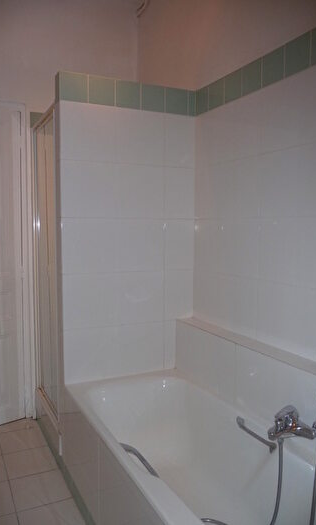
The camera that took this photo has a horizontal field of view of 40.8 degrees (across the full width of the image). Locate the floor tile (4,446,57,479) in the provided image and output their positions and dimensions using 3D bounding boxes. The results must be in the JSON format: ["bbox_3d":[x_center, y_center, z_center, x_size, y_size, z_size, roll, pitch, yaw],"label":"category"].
[{"bbox_3d":[-0.772,1.203,2.559,0.280,0.010,0.298,-2,6,-26],"label":"floor tile"}]

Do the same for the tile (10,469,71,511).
[{"bbox_3d":[-0.639,1.226,2.294,0.280,0.010,0.298,-2,6,-26],"label":"tile"}]

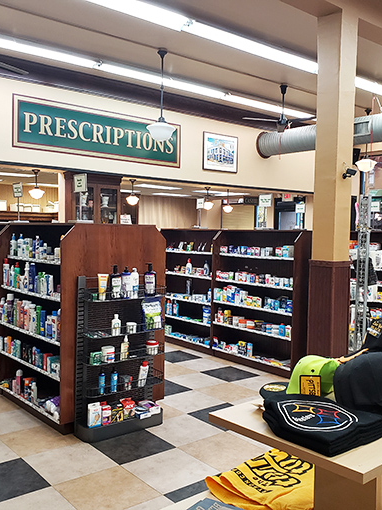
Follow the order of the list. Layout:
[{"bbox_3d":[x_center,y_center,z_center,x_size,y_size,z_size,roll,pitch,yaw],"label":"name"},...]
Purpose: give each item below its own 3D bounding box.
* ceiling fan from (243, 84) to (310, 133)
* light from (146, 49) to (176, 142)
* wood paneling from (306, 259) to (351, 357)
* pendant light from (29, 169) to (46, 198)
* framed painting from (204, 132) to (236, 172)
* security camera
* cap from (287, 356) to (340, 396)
[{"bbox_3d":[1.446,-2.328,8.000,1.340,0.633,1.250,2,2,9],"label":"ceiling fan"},{"bbox_3d":[-0.376,-2.035,6.542,0.385,1.178,0.385,1,2,0],"label":"light"},{"bbox_3d":[1.453,0.666,5.394,0.310,1.220,0.310,-1,3,-40],"label":"wood paneling"},{"bbox_3d":[-2.486,-1.139,8.250,0.265,0.485,0.265,-1,3,-40],"label":"pendant light"},{"bbox_3d":[0.597,-1.969,9.901,0.913,0.721,0.035,-1,3,-40],"label":"framed painting"},{"bbox_3d":[1.593,-0.825,5.138,0.150,0.100,0.080,2,2,25],"label":"security camera"},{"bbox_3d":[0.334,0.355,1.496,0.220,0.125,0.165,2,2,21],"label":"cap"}]

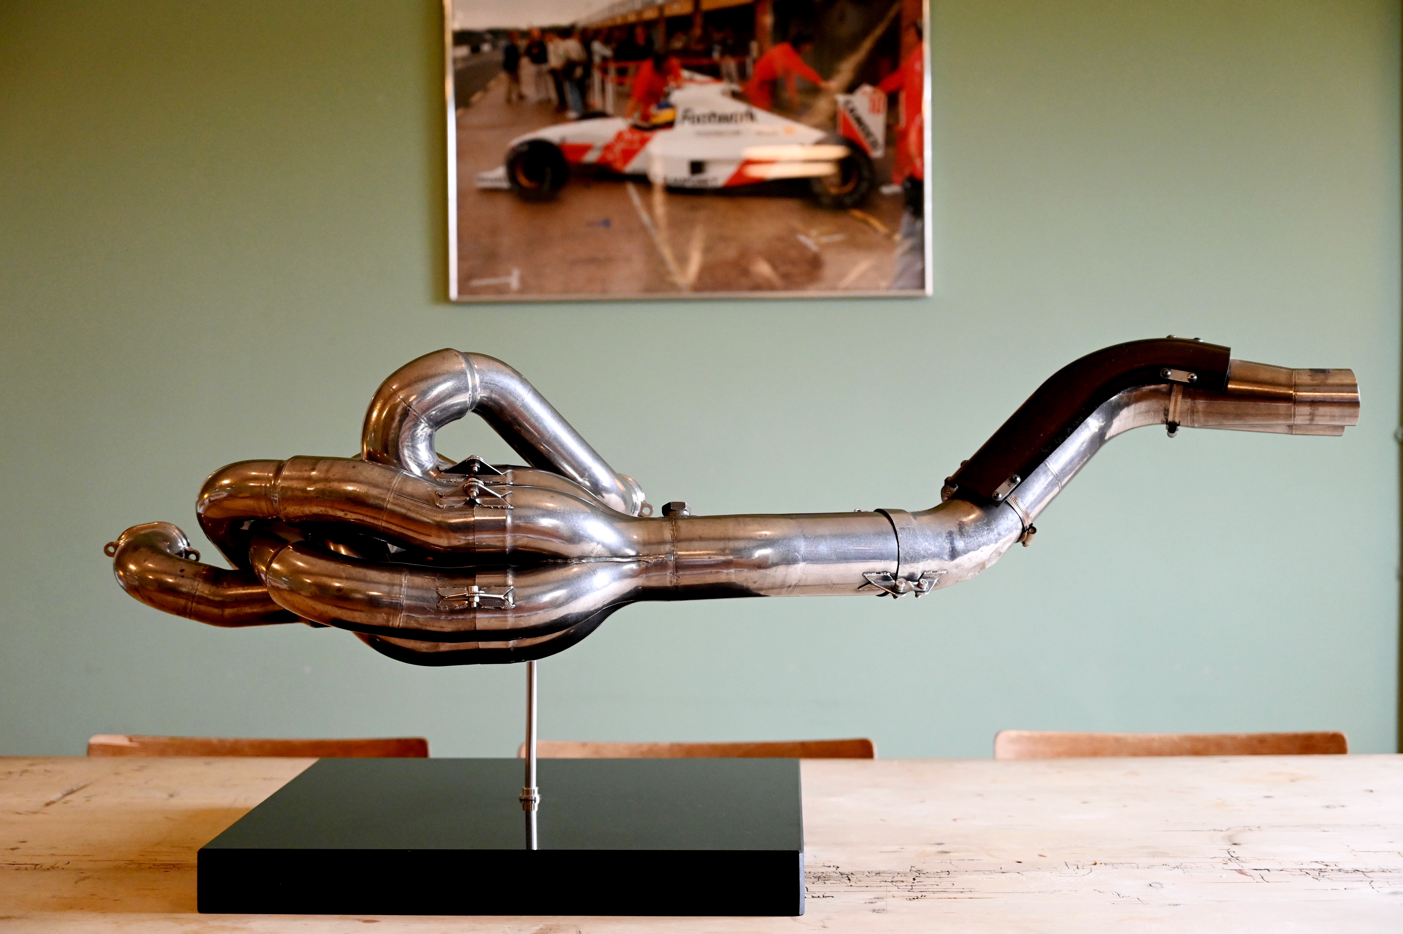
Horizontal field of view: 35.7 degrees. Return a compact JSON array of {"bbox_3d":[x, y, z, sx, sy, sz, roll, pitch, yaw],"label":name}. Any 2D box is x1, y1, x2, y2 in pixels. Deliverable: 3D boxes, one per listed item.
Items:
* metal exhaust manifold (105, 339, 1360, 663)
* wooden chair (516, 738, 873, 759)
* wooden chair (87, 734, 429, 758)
[{"bbox_3d":[0.012,0.032,1.940,1.110,0.285,0.270,0,2,3],"label":"metal exhaust manifold"},{"bbox_3d":[-0.006,0.700,2.270,0.420,0.780,0.490,0,2,0],"label":"wooden chair"},{"bbox_3d":[-0.515,0.706,2.345,0.420,0.780,0.490,0,2,-1],"label":"wooden chair"}]

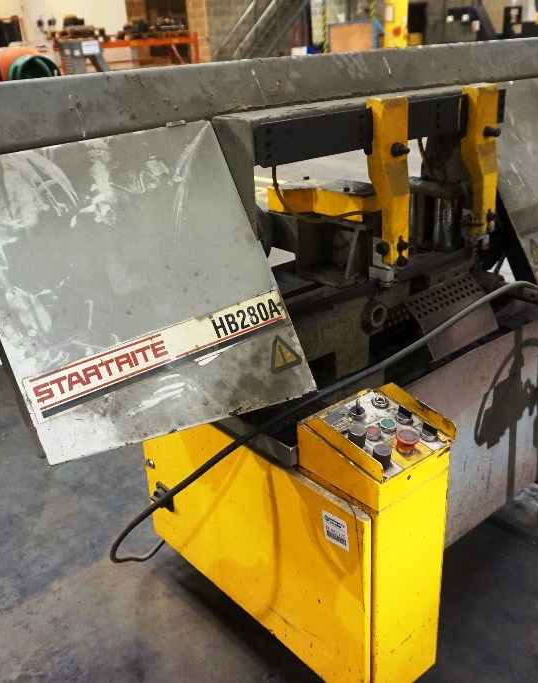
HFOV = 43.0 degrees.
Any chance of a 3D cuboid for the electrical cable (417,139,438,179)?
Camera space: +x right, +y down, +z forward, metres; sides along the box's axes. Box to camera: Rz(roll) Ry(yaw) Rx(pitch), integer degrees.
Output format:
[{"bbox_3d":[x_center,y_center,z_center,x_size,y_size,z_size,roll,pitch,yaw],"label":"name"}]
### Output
[{"bbox_3d":[0.362,-0.419,1.574,0.060,0.100,0.035,-22,30,-36],"label":"electrical cable"}]

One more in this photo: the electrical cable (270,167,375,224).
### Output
[{"bbox_3d":[0.119,-0.302,1.375,0.275,0.125,0.045,-22,30,-36],"label":"electrical cable"}]

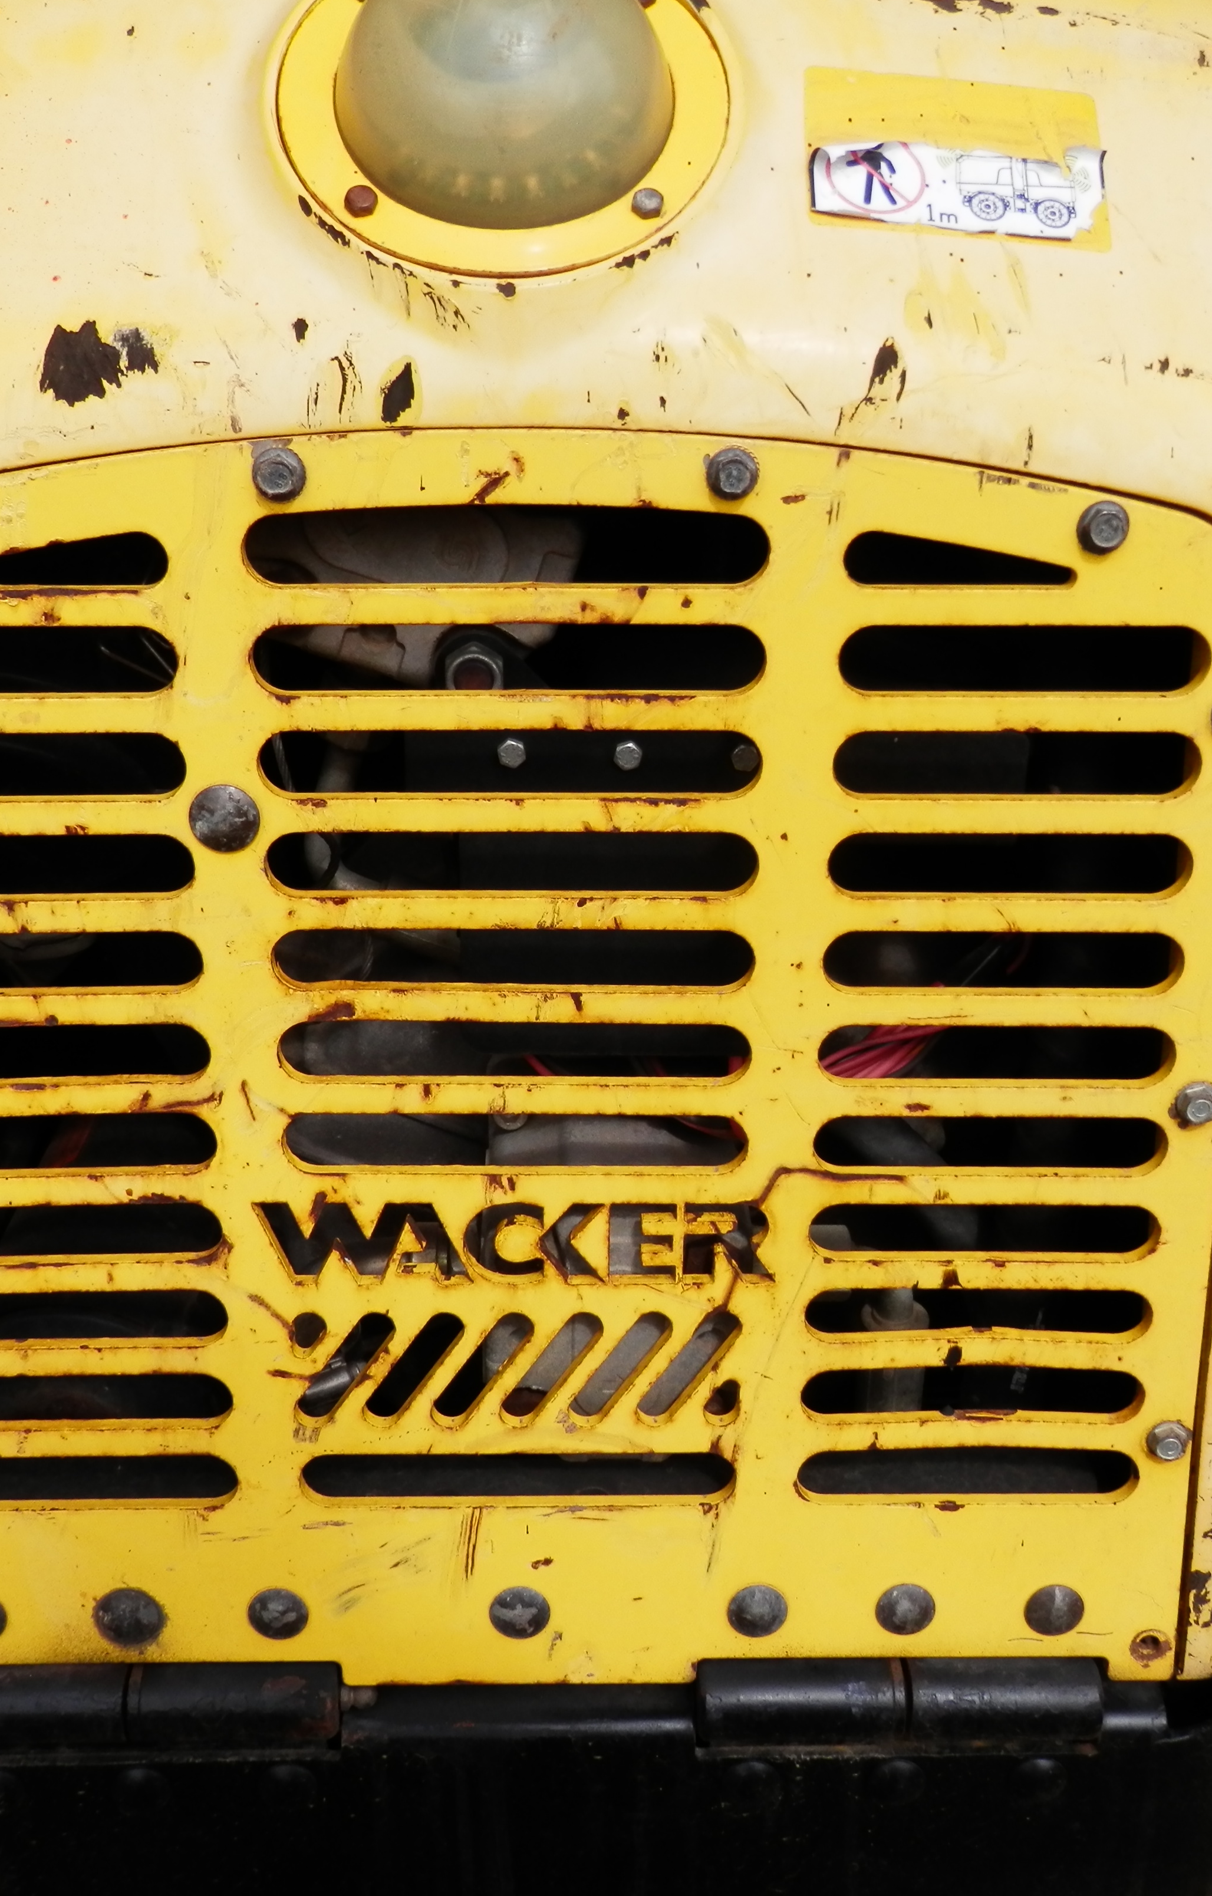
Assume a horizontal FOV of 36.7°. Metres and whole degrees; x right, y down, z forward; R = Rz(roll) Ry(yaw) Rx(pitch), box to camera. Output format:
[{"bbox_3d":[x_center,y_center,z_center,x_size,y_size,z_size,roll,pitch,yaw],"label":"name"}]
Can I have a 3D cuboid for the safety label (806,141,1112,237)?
[{"bbox_3d":[0.099,-0.214,0.515,0.085,0.029,0.002,2,-16,-7],"label":"safety label"}]

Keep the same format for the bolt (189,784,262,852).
[{"bbox_3d":[-0.111,-0.038,0.530,0.021,0.021,0.006,0,18,-1],"label":"bolt"}]

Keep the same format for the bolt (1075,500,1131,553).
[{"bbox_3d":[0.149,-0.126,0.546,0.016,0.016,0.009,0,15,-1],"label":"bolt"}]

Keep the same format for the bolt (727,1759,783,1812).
[{"bbox_3d":[0.052,0.293,0.640,0.021,0.021,0.006,0,18,-1],"label":"bolt"}]

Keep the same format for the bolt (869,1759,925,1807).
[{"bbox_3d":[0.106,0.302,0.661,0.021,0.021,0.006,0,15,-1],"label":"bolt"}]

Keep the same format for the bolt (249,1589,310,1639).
[{"bbox_3d":[-0.110,0.225,0.615,0.021,0.021,0.006,0,18,-1],"label":"bolt"}]

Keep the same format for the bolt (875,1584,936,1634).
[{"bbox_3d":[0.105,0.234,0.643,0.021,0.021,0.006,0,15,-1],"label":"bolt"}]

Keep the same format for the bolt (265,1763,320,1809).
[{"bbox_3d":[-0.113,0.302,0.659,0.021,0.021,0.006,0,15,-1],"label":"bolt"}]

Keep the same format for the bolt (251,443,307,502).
[{"bbox_3d":[-0.090,-0.130,0.500,0.015,0.015,0.007,0,18,-1],"label":"bolt"}]

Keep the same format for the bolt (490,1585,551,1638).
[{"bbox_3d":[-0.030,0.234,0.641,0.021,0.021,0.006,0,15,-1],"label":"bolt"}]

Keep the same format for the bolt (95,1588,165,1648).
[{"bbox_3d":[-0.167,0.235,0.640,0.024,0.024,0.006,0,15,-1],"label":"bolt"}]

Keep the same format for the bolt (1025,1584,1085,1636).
[{"bbox_3d":[0.152,0.224,0.619,0.021,0.021,0.006,0,18,-1],"label":"bolt"}]

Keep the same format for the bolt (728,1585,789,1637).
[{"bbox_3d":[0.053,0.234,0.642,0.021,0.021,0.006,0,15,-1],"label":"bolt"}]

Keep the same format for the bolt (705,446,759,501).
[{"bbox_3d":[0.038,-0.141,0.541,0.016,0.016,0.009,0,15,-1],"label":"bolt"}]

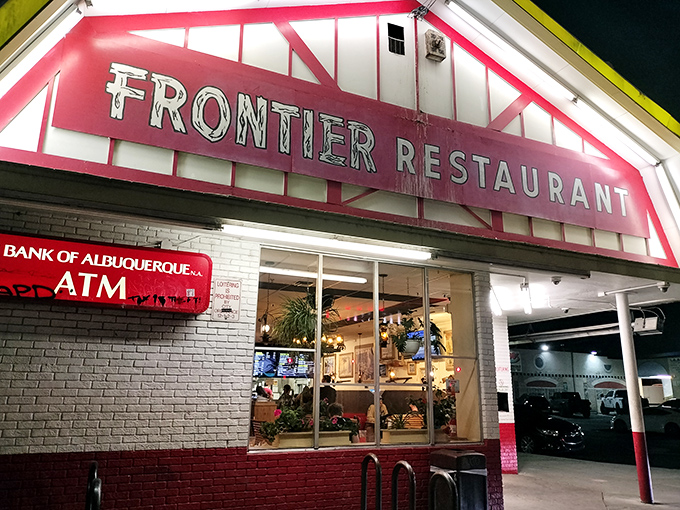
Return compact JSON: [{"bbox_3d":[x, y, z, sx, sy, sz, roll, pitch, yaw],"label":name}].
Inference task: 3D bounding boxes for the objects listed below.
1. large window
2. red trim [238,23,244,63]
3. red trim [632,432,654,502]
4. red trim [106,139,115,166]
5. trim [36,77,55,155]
[{"bbox_3d":[0.492,1.253,6.982,3.325,2.421,0.120,7,-16,-24],"label":"large window"},{"bbox_3d":[-1.088,-2.346,5.846,0.045,0.480,0.030,7,-16,-24],"label":"red trim"},{"bbox_3d":[4.848,3.380,8.470,0.175,1.020,0.175,7,-16,-24],"label":"red trim"},{"bbox_3d":[-2.153,-0.978,4.993,0.045,0.280,0.030,7,-16,-24],"label":"red trim"},{"bbox_3d":[-2.669,-1.273,4.817,0.045,0.735,0.030,7,-16,-24],"label":"trim"}]

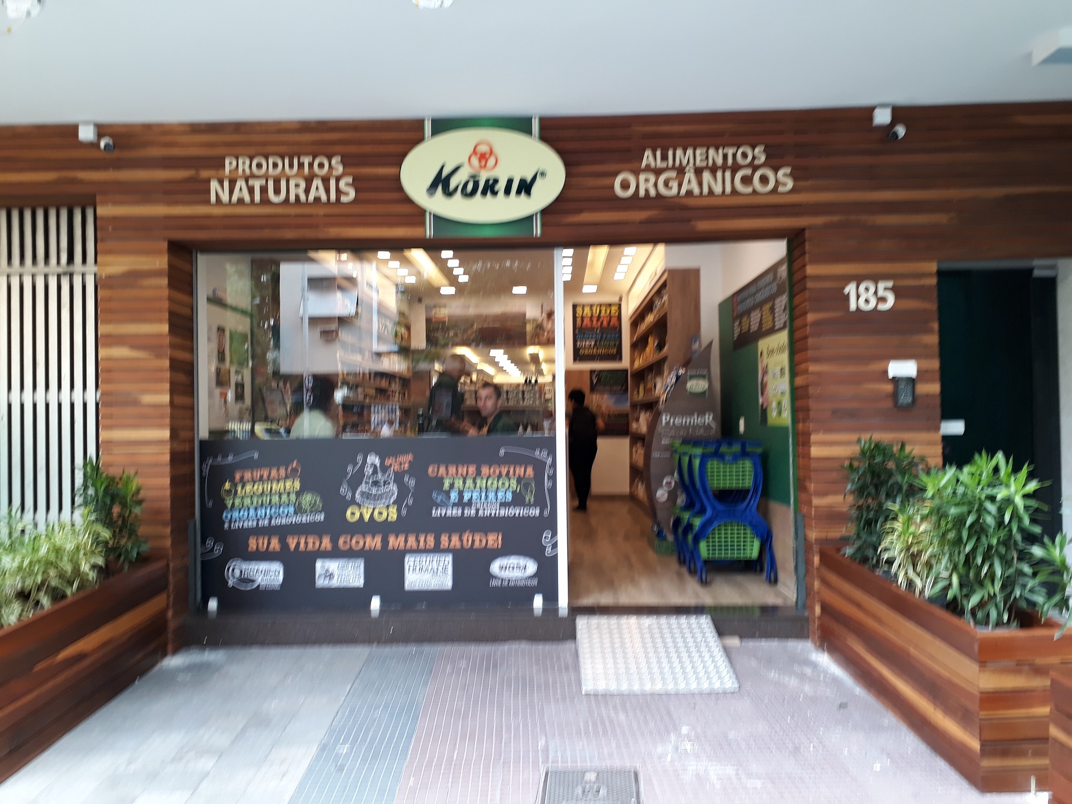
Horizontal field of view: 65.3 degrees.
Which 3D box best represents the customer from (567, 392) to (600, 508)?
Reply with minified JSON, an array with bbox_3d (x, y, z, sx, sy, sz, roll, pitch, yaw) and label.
[{"bbox_3d":[0.647,0.647,11.326,0.400,1.635,0.520,-2,-2,42],"label":"customer"}]

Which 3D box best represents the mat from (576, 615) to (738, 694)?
[{"bbox_3d":[0.645,1.399,4.685,0.801,0.180,0.856,-1,-1,1],"label":"mat"}]

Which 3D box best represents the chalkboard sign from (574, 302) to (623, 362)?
[{"bbox_3d":[0.935,-1.045,12.660,0.740,0.889,0.025,-1,-1,1],"label":"chalkboard sign"}]

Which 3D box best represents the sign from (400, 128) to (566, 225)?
[{"bbox_3d":[-0.313,-1.338,4.991,0.978,0.569,0.080,-1,-1,1],"label":"sign"}]

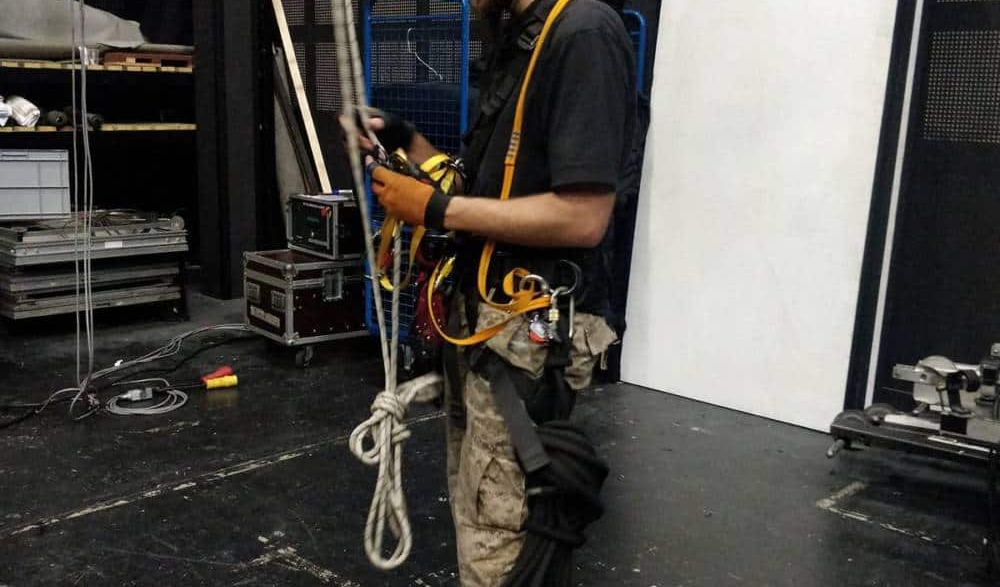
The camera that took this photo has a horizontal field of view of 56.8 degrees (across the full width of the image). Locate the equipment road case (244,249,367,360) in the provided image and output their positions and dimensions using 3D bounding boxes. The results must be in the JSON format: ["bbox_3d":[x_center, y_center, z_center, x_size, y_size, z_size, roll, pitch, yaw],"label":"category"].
[{"bbox_3d":[-0.963,0.041,5.110,0.700,0.534,0.500,-9,15,-40],"label":"equipment road case"}]

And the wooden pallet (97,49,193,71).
[{"bbox_3d":[-3.045,-1.925,7.527,0.800,0.140,1.100,-8,14,-41],"label":"wooden pallet"}]

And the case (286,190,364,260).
[{"bbox_3d":[-0.865,-0.388,5.114,0.420,0.310,0.520,-9,15,-40],"label":"case"}]

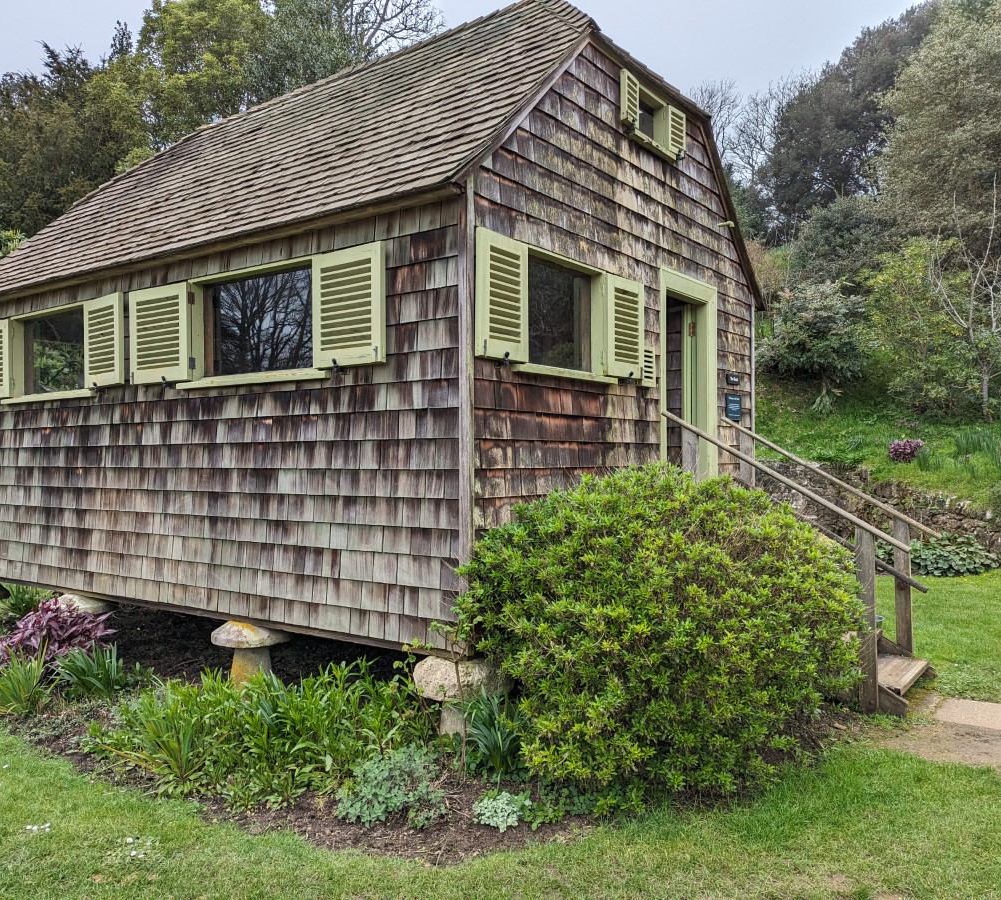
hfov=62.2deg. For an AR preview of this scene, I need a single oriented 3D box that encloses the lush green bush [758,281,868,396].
[{"bbox_3d":[5.434,-1.948,14.500,1.900,1.950,1.750,-1,0,21],"label":"lush green bush"}]

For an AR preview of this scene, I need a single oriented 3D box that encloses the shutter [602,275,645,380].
[{"bbox_3d":[0.799,-0.797,5.471,0.055,0.638,0.480,-1,0,35],"label":"shutter"}]

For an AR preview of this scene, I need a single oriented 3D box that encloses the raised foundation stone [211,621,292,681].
[{"bbox_3d":[-1.591,1.347,5.332,0.520,0.560,0.520,-1,0,35],"label":"raised foundation stone"}]

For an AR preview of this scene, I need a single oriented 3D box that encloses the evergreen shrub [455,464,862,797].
[{"bbox_3d":[0.901,0.822,4.274,1.350,1.460,2.050,-1,0,35],"label":"evergreen shrub"}]

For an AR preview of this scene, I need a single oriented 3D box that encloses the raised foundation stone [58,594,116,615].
[{"bbox_3d":[-3.253,1.343,6.552,0.500,0.500,0.500,-1,0,35],"label":"raised foundation stone"}]

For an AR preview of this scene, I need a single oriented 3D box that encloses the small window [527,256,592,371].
[{"bbox_3d":[0.357,-0.787,4.956,0.100,0.625,0.840,-1,0,35],"label":"small window"}]

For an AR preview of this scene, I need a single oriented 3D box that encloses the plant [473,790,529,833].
[{"bbox_3d":[0.012,1.552,3.616,0.230,0.135,0.220,0,0,0],"label":"plant"}]

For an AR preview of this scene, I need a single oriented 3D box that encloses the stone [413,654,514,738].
[{"bbox_3d":[-0.161,1.308,4.349,0.530,0.530,0.530,0,0,0],"label":"stone"}]

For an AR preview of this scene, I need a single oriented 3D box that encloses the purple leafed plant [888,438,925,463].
[{"bbox_3d":[5.627,0.007,11.500,0.520,0.340,0.480,-1,0,26],"label":"purple leafed plant"}]

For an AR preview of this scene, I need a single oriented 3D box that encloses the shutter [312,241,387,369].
[{"bbox_3d":[-0.853,-0.789,4.641,0.525,0.640,0.055,-1,0,35],"label":"shutter"}]

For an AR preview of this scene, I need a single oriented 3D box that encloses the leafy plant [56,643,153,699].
[{"bbox_3d":[-2.505,1.401,5.250,0.520,0.350,0.430,0,0,-26],"label":"leafy plant"}]

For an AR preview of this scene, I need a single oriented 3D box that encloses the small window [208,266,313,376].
[{"bbox_3d":[-1.422,-0.737,4.837,1.000,0.580,0.080,-1,0,35],"label":"small window"}]

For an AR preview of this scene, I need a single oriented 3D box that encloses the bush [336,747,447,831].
[{"bbox_3d":[-0.488,1.496,3.766,0.480,0.255,0.430,0,0,0],"label":"bush"}]

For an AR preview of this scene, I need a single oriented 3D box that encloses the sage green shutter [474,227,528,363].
[{"bbox_3d":[0.005,-0.789,4.345,0.055,0.643,0.455,-1,0,35],"label":"sage green shutter"}]

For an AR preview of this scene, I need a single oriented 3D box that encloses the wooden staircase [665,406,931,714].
[{"bbox_3d":[2.090,0.642,5.707,1.560,1.860,1.220,-1,0,35],"label":"wooden staircase"}]

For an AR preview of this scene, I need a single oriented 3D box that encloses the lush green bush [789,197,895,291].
[{"bbox_3d":[7.877,-4.660,19.000,2.473,2.308,2.300,0,0,0],"label":"lush green bush"}]

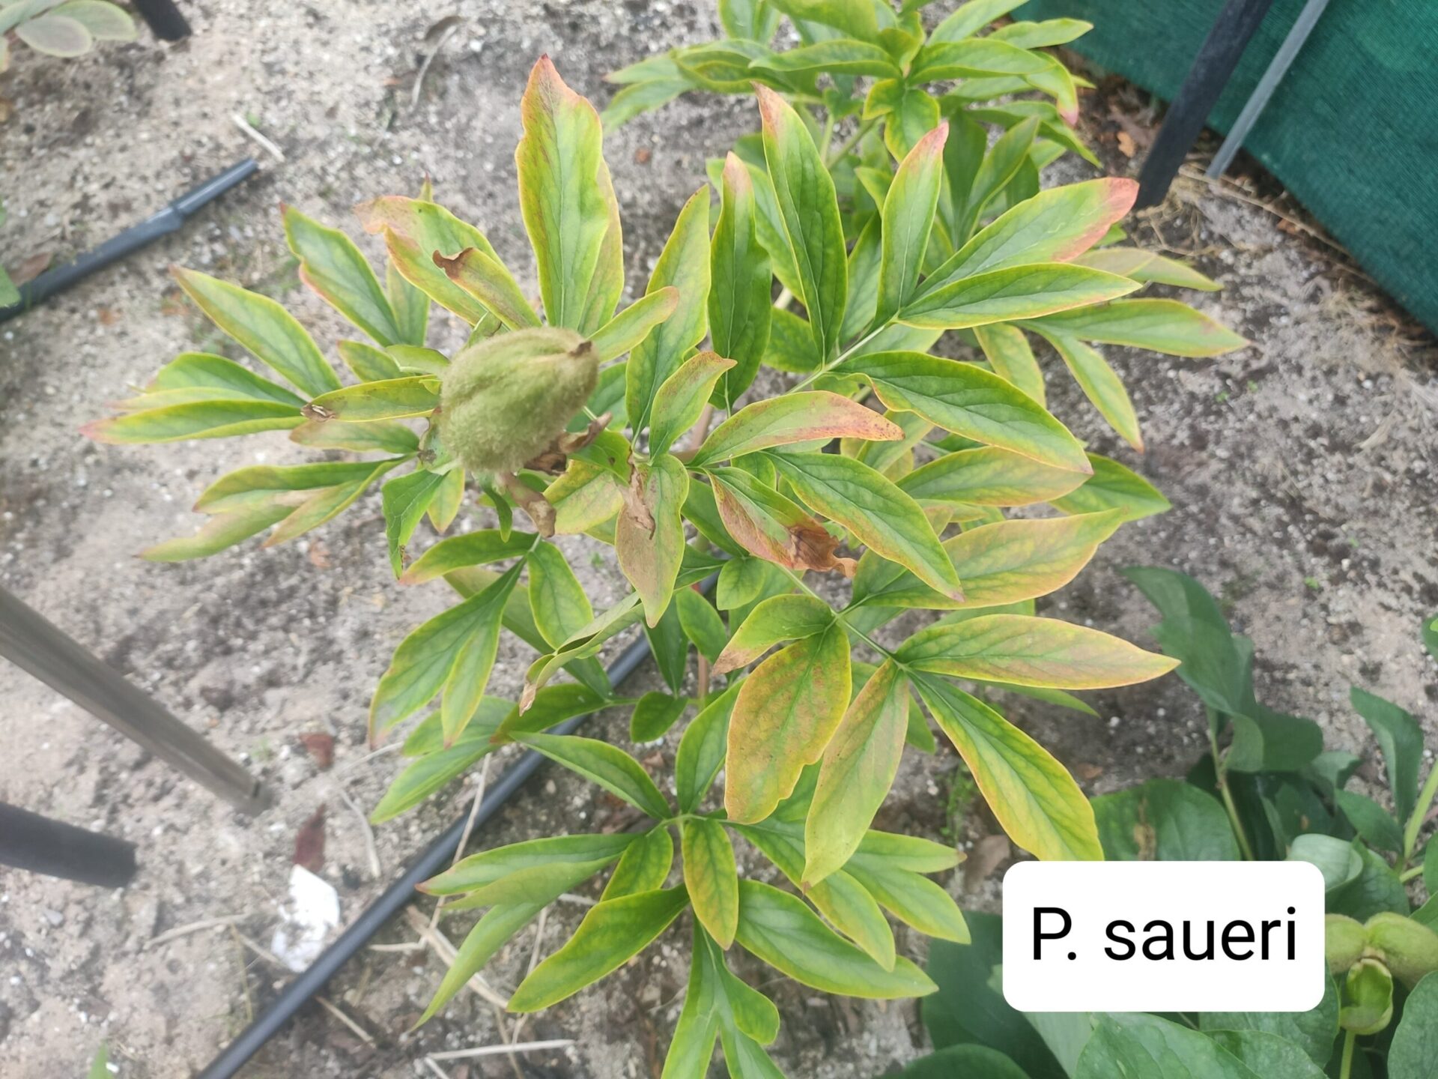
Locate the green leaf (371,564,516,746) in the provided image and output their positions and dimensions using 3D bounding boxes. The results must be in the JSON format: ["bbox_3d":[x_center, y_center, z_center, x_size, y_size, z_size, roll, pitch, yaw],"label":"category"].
[{"bbox_3d":[-0.134,0.055,0.530,0.050,0.018,0.104,34,90,17],"label":"green leaf"}]

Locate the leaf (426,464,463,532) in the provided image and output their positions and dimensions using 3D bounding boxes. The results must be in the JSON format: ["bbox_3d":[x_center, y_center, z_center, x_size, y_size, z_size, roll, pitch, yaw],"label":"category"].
[{"bbox_3d":[-0.127,-0.019,0.501,0.017,0.007,0.032,17,101,10],"label":"leaf"}]

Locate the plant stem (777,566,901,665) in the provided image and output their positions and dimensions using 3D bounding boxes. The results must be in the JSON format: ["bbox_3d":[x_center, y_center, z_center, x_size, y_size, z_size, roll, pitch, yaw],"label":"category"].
[{"bbox_3d":[0.054,0.034,0.480,0.070,0.007,0.007,38,70,12],"label":"plant stem"}]

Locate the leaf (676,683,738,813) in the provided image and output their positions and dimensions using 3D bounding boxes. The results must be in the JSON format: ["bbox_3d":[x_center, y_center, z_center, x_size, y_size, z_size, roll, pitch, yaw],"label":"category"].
[{"bbox_3d":[-0.006,0.102,0.532,0.032,0.016,0.072,22,94,8],"label":"leaf"}]

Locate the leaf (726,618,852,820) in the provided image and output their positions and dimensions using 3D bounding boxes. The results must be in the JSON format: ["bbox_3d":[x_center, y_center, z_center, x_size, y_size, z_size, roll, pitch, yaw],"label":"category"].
[{"bbox_3d":[0.030,0.078,0.460,0.048,0.015,0.096,28,92,13],"label":"leaf"}]

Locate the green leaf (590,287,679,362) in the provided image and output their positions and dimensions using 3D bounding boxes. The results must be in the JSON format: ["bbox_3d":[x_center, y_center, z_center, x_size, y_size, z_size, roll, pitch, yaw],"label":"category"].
[{"bbox_3d":[-0.032,-0.075,0.385,0.043,0.013,0.014,-36,89,0],"label":"green leaf"}]

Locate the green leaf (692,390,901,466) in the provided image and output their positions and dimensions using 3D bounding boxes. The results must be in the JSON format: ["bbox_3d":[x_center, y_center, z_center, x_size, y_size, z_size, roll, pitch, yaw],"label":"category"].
[{"bbox_3d":[0.031,-0.044,0.430,0.089,0.014,0.026,-9,64,-15],"label":"green leaf"}]

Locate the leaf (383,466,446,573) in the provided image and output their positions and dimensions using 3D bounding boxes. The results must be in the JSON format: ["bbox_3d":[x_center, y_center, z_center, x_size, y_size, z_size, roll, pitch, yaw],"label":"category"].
[{"bbox_3d":[-0.109,-0.006,0.385,0.022,0.013,0.045,29,110,2],"label":"leaf"}]

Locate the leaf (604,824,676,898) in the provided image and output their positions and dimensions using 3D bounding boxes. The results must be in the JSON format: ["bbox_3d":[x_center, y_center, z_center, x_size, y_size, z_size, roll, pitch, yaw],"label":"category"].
[{"bbox_3d":[-0.039,0.171,0.562,0.029,0.012,0.052,39,90,13],"label":"leaf"}]

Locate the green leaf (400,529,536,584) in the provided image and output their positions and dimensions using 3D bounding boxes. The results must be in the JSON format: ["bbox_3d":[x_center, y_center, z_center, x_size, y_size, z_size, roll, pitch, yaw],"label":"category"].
[{"bbox_3d":[-0.125,0.009,0.537,0.074,0.010,0.025,-15,61,10],"label":"green leaf"}]

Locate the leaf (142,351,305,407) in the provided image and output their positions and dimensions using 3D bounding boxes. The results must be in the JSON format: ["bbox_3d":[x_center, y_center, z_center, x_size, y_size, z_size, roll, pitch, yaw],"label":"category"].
[{"bbox_3d":[-0.242,-0.079,0.530,0.103,0.016,0.029,7,63,21],"label":"leaf"}]

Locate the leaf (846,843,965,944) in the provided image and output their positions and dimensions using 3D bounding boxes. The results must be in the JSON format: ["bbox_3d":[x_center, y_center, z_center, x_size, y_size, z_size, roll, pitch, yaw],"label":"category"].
[{"bbox_3d":[0.102,0.194,0.590,0.082,0.010,0.025,34,67,6],"label":"leaf"}]

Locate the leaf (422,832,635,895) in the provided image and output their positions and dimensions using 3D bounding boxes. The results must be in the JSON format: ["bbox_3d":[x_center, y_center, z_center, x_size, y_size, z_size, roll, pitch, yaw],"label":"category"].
[{"bbox_3d":[-0.105,0.179,0.597,0.126,0.013,0.025,-14,61,8],"label":"leaf"}]

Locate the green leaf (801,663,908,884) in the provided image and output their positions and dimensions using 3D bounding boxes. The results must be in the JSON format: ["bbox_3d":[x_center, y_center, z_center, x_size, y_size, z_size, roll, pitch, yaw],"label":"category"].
[{"bbox_3d":[0.060,0.099,0.463,0.032,0.016,0.100,23,87,11],"label":"green leaf"}]

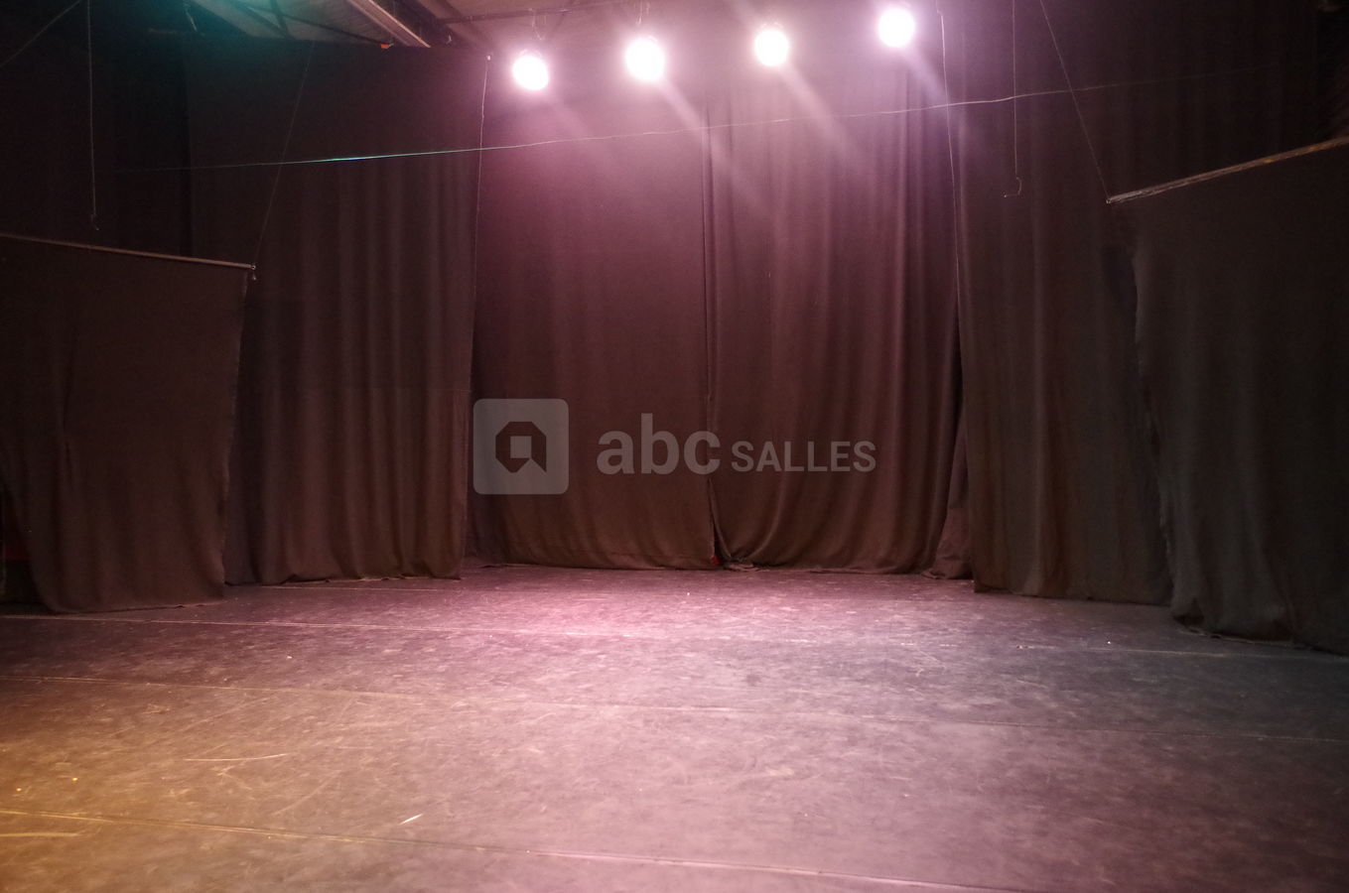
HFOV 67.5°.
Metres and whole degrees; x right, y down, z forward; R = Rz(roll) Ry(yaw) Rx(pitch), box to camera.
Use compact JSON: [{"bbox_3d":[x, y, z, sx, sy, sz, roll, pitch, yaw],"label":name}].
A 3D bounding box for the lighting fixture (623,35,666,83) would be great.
[{"bbox_3d":[-0.281,-3.697,9.600,0.350,0.390,0.380,-1,29,3],"label":"lighting fixture"}]

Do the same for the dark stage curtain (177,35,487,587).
[{"bbox_3d":[-3.600,-1.460,10.850,2.950,5.850,0.350,0,0,-11],"label":"dark stage curtain"}]

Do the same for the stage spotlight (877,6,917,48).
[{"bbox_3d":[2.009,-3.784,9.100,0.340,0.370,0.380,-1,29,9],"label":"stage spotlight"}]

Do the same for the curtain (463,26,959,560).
[{"bbox_3d":[0.430,-1.720,11.850,5.800,6.350,0.400,0,0,9],"label":"curtain"}]

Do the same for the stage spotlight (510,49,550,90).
[{"bbox_3d":[-1.401,-3.656,9.800,0.340,0.370,0.380,-1,29,0],"label":"stage spotlight"}]

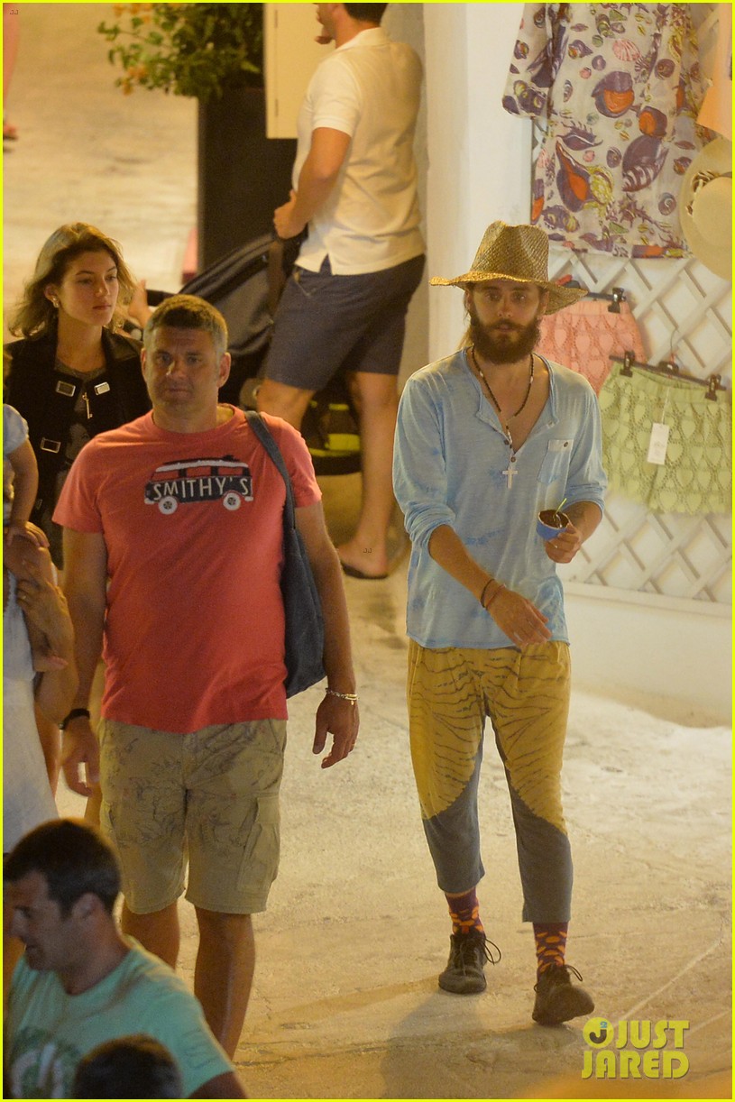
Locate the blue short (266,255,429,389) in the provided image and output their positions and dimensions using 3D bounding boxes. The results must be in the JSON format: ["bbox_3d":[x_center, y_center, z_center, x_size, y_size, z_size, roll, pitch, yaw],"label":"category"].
[{"bbox_3d":[-0.058,-0.630,16.421,0.380,0.420,0.360,6,18,17],"label":"blue short"}]

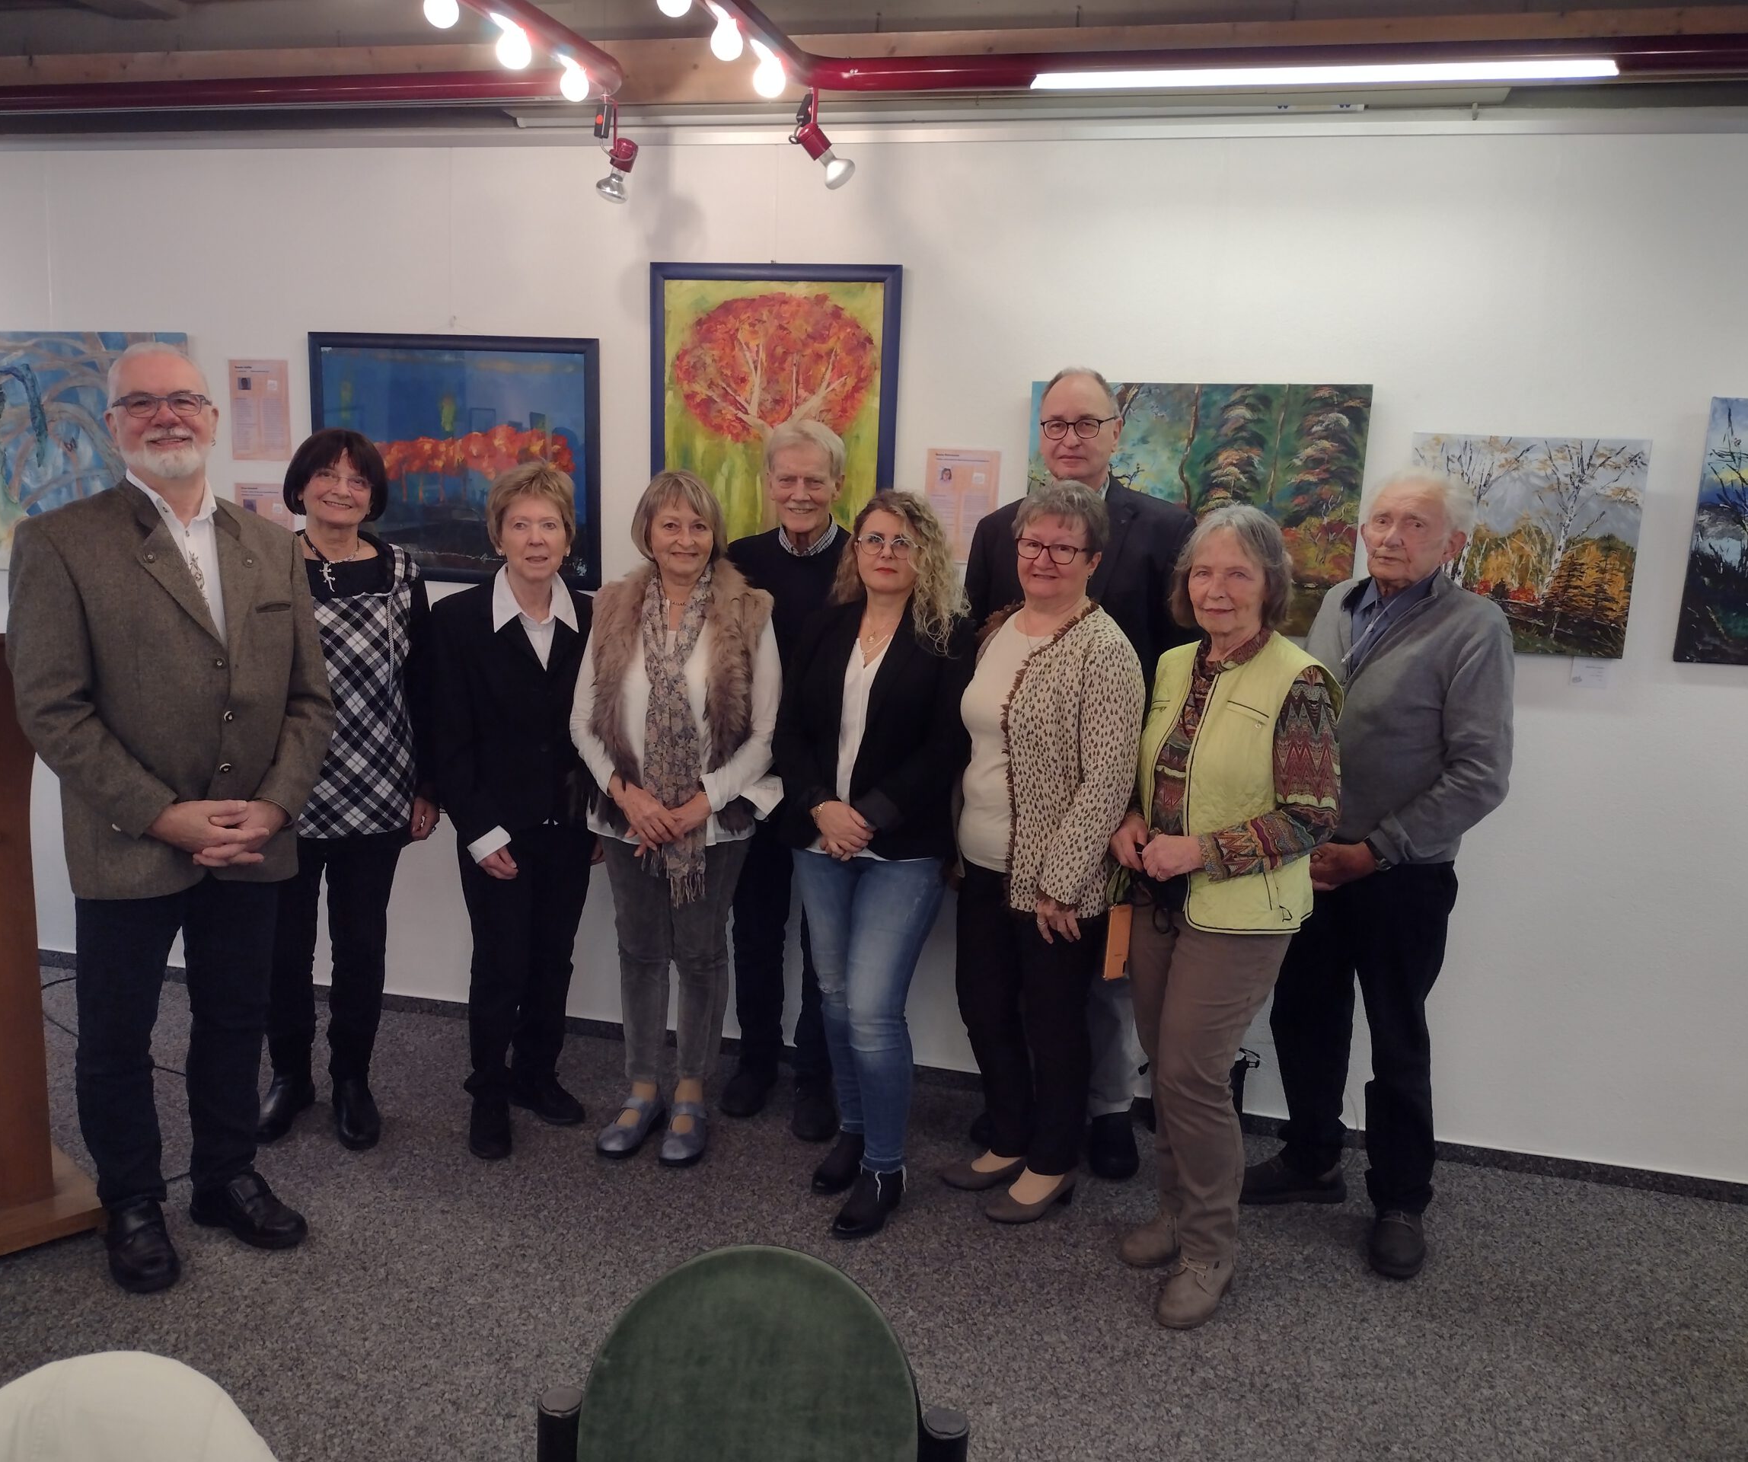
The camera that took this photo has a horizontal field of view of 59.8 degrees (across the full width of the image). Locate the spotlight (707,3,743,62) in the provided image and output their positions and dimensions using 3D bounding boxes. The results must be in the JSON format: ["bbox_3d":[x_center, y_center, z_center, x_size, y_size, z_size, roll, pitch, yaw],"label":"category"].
[{"bbox_3d":[-0.269,-1.274,2.779,0.070,0.110,0.070,5,12,14],"label":"spotlight"}]

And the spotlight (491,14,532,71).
[{"bbox_3d":[-0.683,-1.304,2.884,0.075,0.110,0.075,5,12,14],"label":"spotlight"}]

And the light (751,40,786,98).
[{"bbox_3d":[-0.208,-1.307,3.010,0.070,0.110,0.070,2,12,0],"label":"light"}]

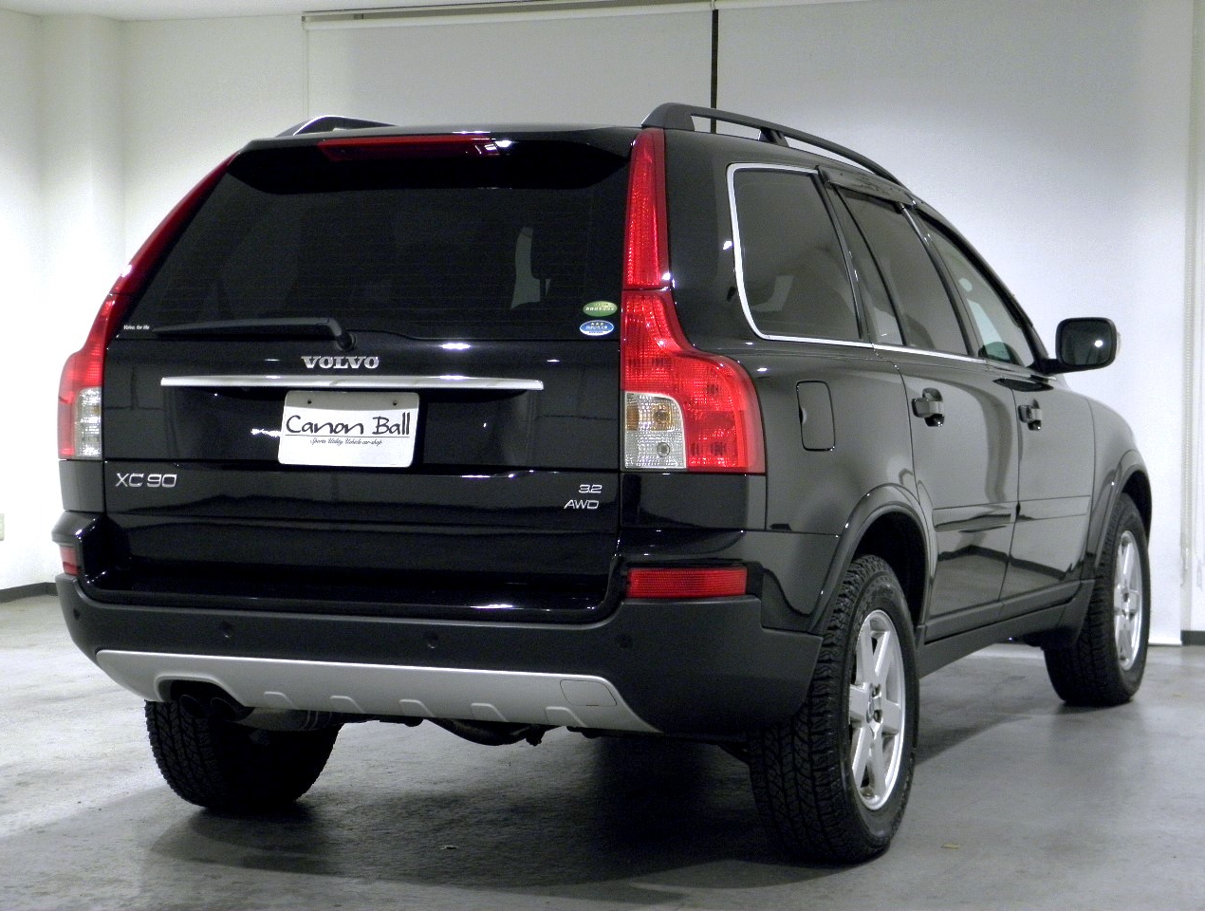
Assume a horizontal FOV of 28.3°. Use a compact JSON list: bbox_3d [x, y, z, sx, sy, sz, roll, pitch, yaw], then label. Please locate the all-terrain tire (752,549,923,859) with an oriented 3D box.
[{"bbox_3d":[0.554,0.591,5.670,0.240,0.730,0.730,1,2,24],"label":"all-terrain tire"}]

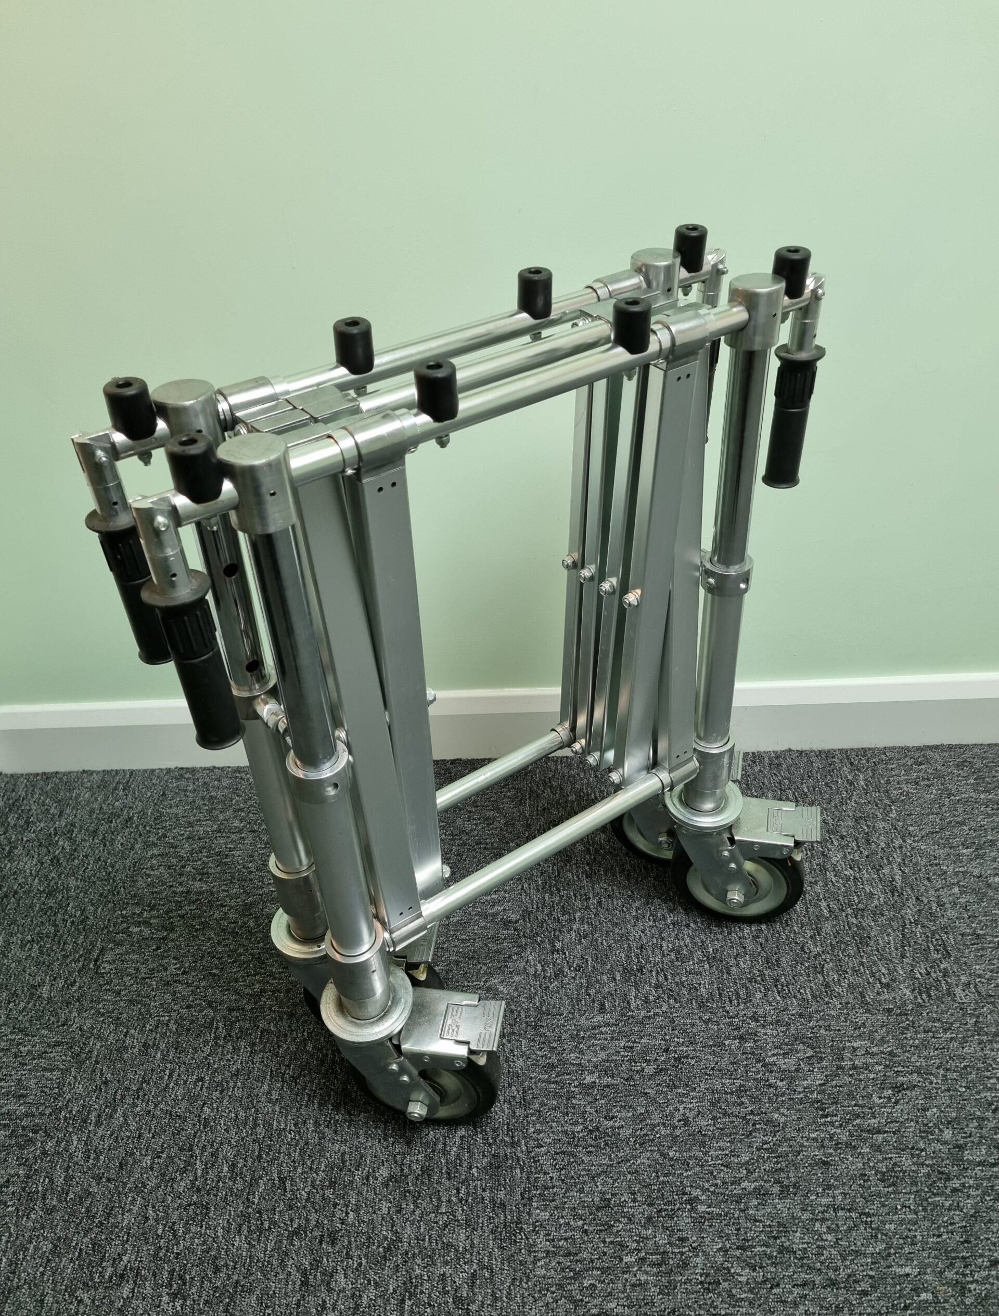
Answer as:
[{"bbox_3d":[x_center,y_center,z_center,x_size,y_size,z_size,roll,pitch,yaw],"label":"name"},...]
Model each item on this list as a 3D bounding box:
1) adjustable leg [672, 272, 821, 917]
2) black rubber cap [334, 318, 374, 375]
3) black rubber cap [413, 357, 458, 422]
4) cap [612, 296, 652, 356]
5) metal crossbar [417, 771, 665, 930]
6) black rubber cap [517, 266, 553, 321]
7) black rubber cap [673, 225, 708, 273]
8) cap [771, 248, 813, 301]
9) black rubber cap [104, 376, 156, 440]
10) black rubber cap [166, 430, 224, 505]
[{"bbox_3d":[0.256,0.011,0.981,0.172,0.739,0.087,6,38,12],"label":"adjustable leg"},{"bbox_3d":[-0.103,-0.224,0.718,0.027,0.034,0.027,-2,37,1],"label":"black rubber cap"},{"bbox_3d":[-0.040,-0.171,0.642,0.027,0.034,0.027,-2,37,1],"label":"black rubber cap"},{"bbox_3d":[0.094,-0.236,0.712,0.027,0.034,0.027,-2,37,1],"label":"cap"},{"bbox_3d":[0.050,0.179,0.969,0.297,0.021,0.021,-24,42,-27],"label":"metal crossbar"},{"bbox_3d":[0.029,-0.286,0.788,0.027,0.034,0.027,-2,37,1],"label":"black rubber cap"},{"bbox_3d":[0.164,-0.352,0.860,0.027,0.034,0.027,-2,37,1],"label":"black rubber cap"},{"bbox_3d":[0.228,-0.301,0.783,0.027,0.034,0.027,-2,37,1],"label":"cap"},{"bbox_3d":[-0.238,-0.160,0.646,0.027,0.034,0.027,-2,37,1],"label":"black rubber cap"},{"bbox_3d":[-0.173,-0.108,0.571,0.027,0.034,0.027,-2,37,1],"label":"black rubber cap"}]

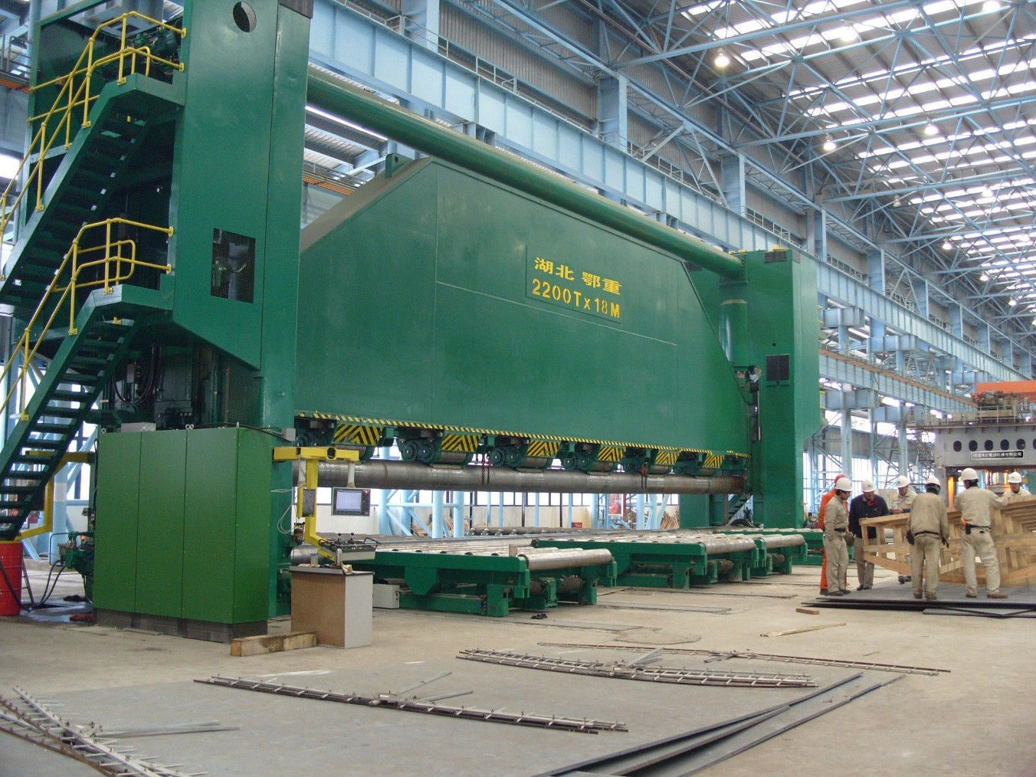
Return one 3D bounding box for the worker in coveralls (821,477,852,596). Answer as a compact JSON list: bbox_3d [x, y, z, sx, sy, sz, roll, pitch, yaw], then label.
[{"bbox_3d":[4.696,2.173,15.425,0.440,1.725,0.470,-1,-6,17],"label":"worker in coveralls"}]

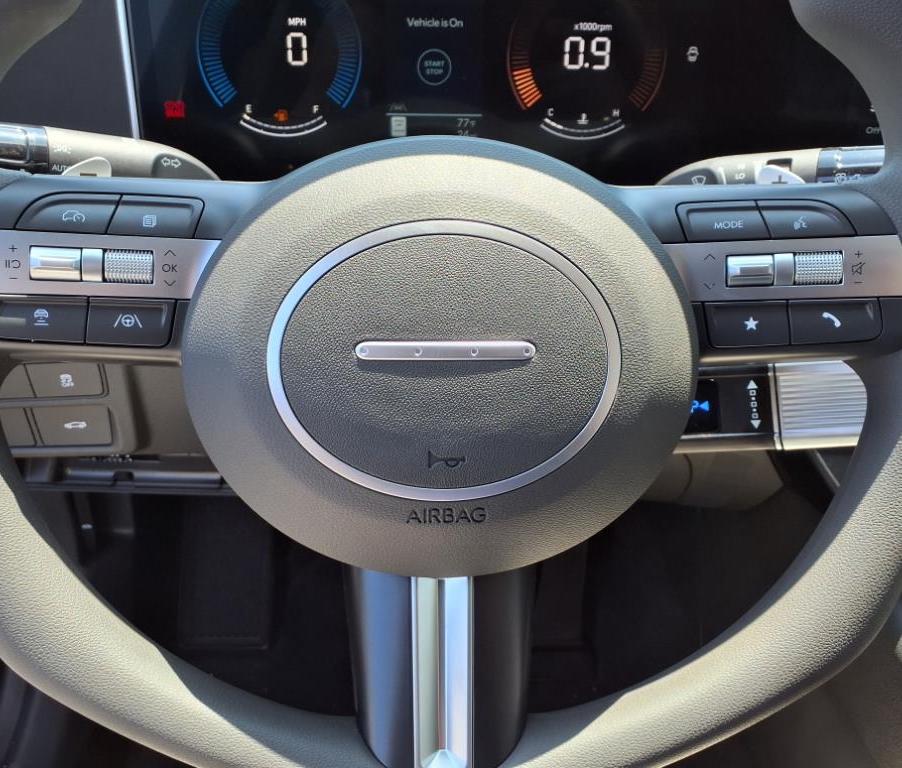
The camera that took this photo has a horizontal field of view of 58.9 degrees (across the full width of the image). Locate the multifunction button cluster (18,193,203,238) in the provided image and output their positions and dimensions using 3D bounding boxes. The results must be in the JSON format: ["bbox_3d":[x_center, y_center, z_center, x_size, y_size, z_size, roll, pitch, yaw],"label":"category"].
[{"bbox_3d":[-0.113,-0.055,0.265,0.059,0.015,0.012,0,-8,-8],"label":"multifunction button cluster"}]

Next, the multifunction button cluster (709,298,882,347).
[{"bbox_3d":[0.114,-0.021,0.268,0.057,0.015,0.012,0,0,9],"label":"multifunction button cluster"}]

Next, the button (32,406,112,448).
[{"bbox_3d":[-0.192,0.020,0.407,0.038,0.021,0.013,0,26,-5],"label":"button"}]

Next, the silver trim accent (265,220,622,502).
[{"bbox_3d":[-0.002,-0.007,0.256,0.109,0.087,0.014,0,-3,-2],"label":"silver trim accent"}]

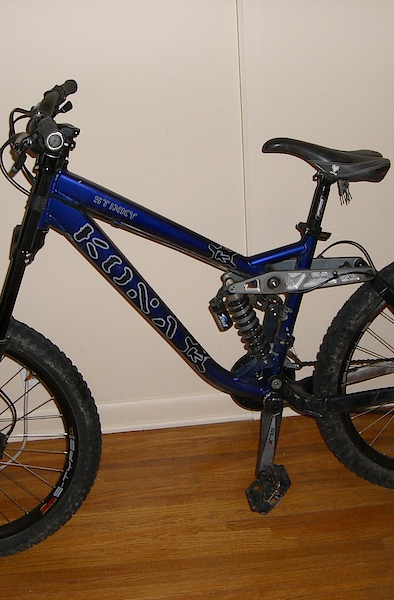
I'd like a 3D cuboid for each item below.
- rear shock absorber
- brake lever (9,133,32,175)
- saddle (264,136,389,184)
[{"bbox_3d":[0.116,0.046,2.030,0.068,0.239,0.068,-25,25,0],"label":"rear shock absorber"},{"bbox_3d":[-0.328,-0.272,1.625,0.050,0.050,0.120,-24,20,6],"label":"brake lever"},{"bbox_3d":[0.277,-0.311,1.909,0.277,0.068,0.143,5,23,-8],"label":"saddle"}]

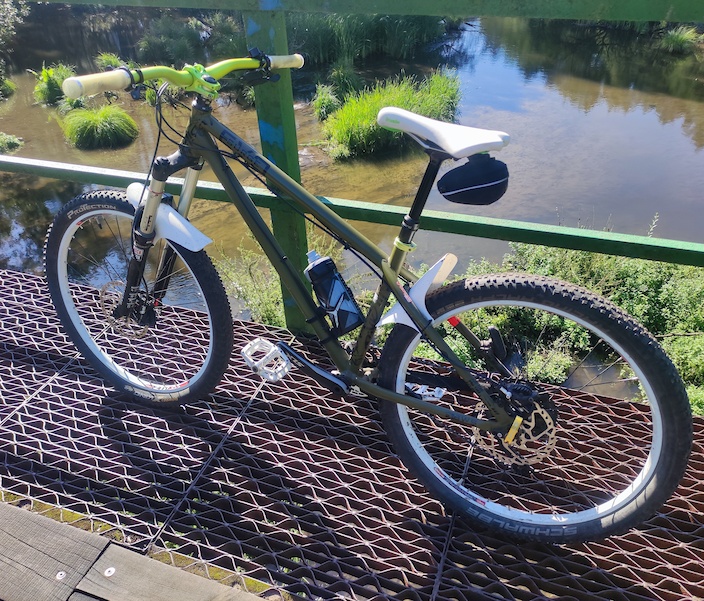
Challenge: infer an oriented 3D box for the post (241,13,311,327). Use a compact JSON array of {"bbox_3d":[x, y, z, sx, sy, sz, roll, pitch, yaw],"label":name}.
[{"bbox_3d":[-0.206,-0.328,1.814,0.080,1.065,0.080,10,38,18],"label":"post"}]

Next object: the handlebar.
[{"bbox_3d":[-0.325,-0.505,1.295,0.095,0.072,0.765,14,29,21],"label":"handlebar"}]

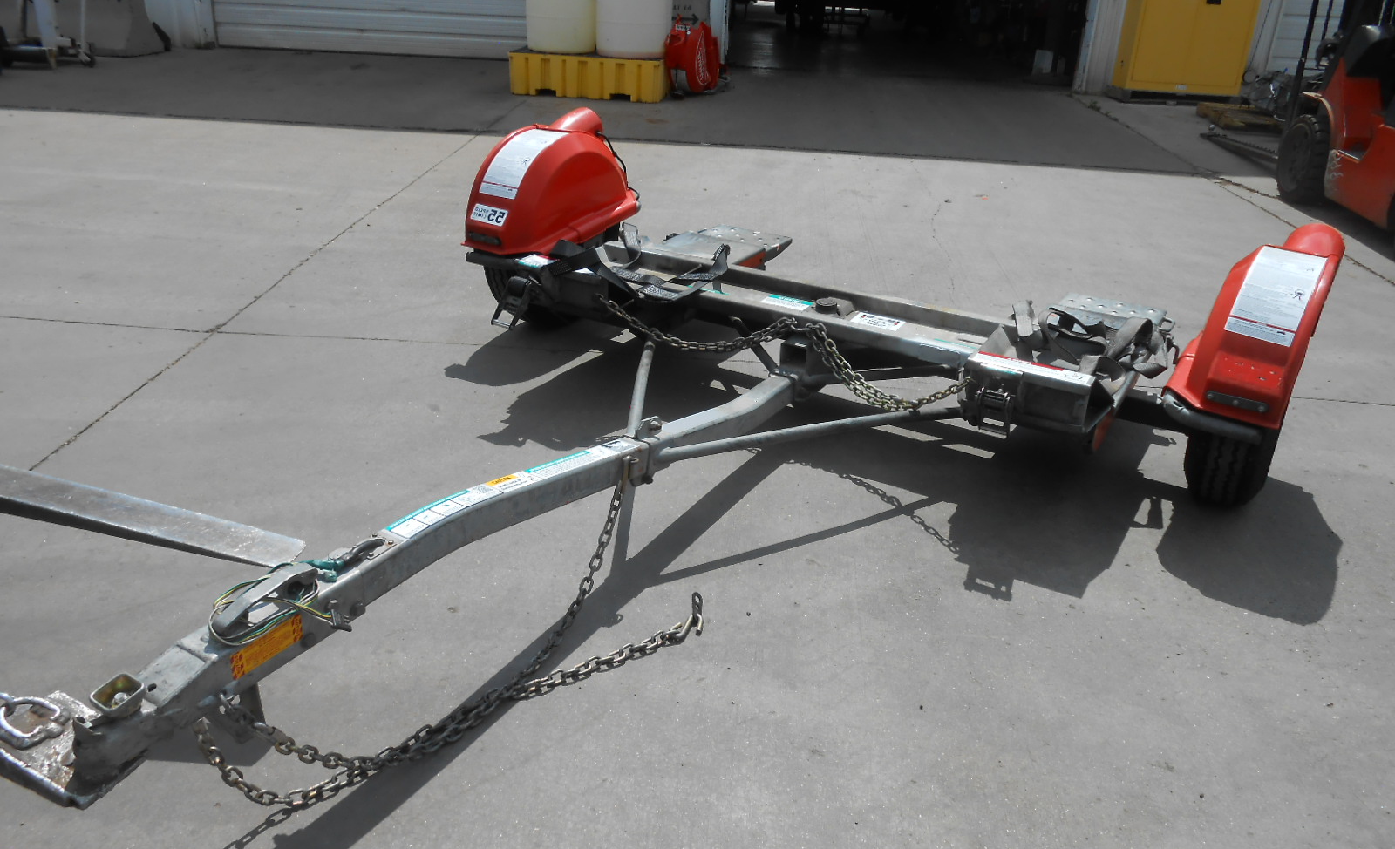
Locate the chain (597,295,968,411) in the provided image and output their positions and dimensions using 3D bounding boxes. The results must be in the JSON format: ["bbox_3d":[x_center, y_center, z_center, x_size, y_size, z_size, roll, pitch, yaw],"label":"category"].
[{"bbox_3d":[0.207,-0.205,2.754,1.020,0.170,0.120,16,29,26],"label":"chain"}]

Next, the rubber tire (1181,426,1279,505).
[{"bbox_3d":[1.482,-0.085,2.788,0.200,0.620,0.620,16,29,26],"label":"rubber tire"}]

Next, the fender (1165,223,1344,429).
[{"bbox_3d":[1.464,-0.319,2.708,0.270,0.380,0.700,16,29,26],"label":"fender"}]

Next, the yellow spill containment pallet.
[{"bbox_3d":[-0.870,-2.947,8.779,1.270,0.330,0.680,5,26,4],"label":"yellow spill containment pallet"}]

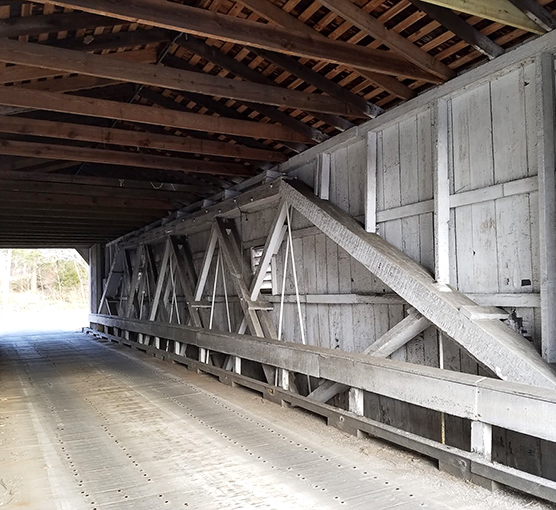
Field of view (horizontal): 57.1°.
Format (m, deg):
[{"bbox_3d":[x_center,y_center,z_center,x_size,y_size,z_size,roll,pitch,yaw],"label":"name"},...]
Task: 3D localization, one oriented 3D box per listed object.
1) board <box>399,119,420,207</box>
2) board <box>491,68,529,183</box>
[{"bbox_3d":[1.451,-1.023,5.600,0.030,0.934,0.280,1,-4,-29],"label":"board"},{"bbox_3d":[2.056,-1.124,4.515,0.030,0.944,0.336,1,-4,-29],"label":"board"}]

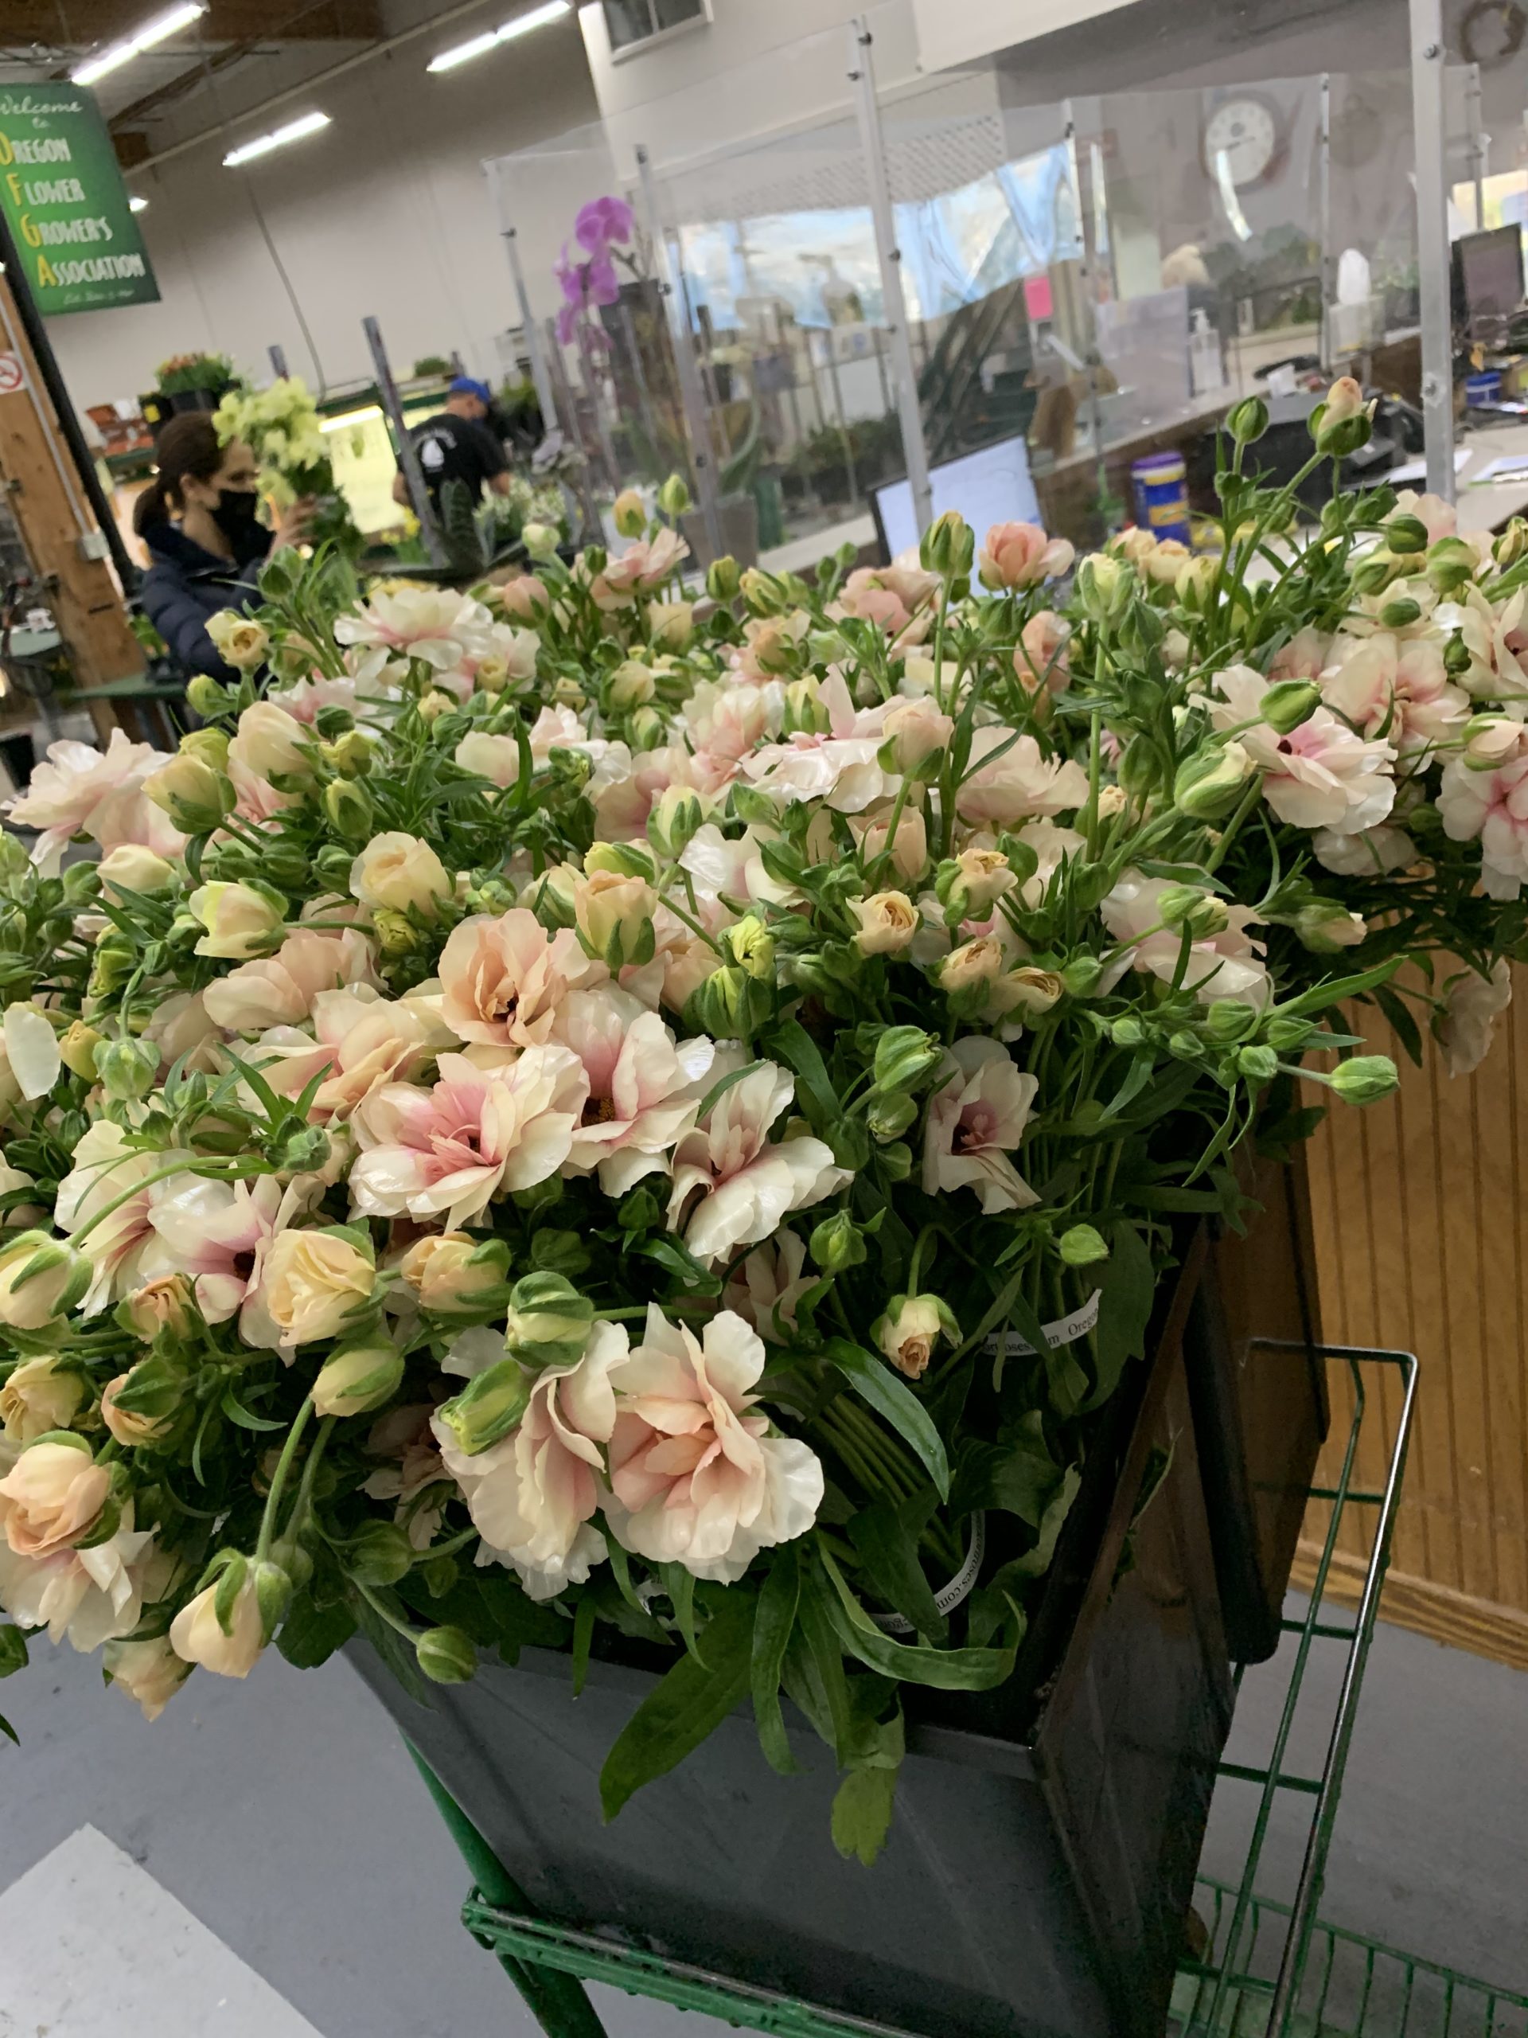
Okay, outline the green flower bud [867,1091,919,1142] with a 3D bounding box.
[{"bbox_3d":[0.049,0.036,0.580,0.022,0.020,0.020,-50,0,-38],"label":"green flower bud"}]

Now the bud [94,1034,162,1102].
[{"bbox_3d":[-0.250,0.020,0.600,0.026,0.026,0.026,-7,60,0],"label":"bud"}]

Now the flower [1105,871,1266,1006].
[{"bbox_3d":[0.177,-0.034,0.640,0.067,0.052,0.042,-15,31,-14],"label":"flower"}]

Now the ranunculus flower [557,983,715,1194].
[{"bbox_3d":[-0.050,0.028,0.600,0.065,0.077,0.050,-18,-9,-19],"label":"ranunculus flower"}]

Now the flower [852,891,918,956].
[{"bbox_3d":[0.054,-0.043,0.680,0.030,0.030,0.031,-51,0,-40],"label":"flower"}]

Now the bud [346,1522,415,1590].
[{"bbox_3d":[-0.150,0.210,0.600,0.028,0.026,0.026,-24,0,-19],"label":"bud"}]

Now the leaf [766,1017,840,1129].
[{"bbox_3d":[0.014,0.020,0.575,0.013,0.046,0.012,-25,-6,-24],"label":"leaf"}]

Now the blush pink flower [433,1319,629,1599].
[{"bbox_3d":[-0.071,0.135,0.470,0.057,0.080,0.047,-2,11,25],"label":"blush pink flower"}]

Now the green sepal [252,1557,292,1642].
[{"bbox_3d":[-0.161,0.190,0.500,0.014,0.027,0.016,-6,-3,0],"label":"green sepal"}]

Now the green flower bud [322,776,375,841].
[{"bbox_3d":[-0.193,-0.098,0.710,0.022,0.030,0.022,-17,12,-12],"label":"green flower bud"}]

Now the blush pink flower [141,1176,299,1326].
[{"bbox_3d":[-0.180,0.080,0.510,0.060,0.062,0.042,-25,12,-28],"label":"blush pink flower"}]

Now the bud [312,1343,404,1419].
[{"bbox_3d":[-0.130,0.116,0.490,0.028,0.024,0.024,-22,0,-9],"label":"bud"}]

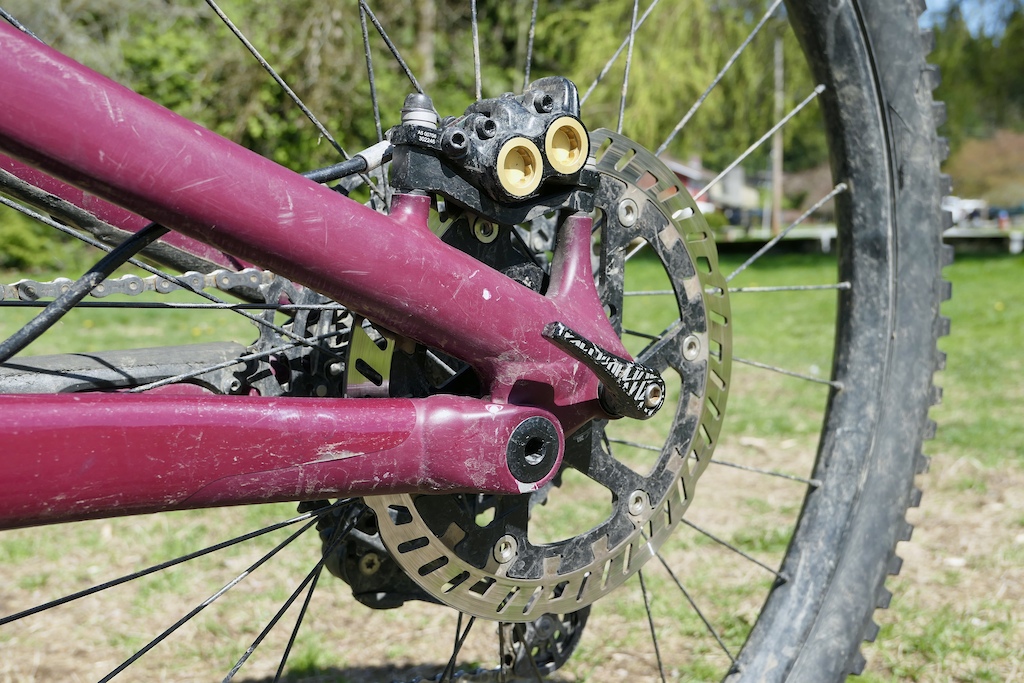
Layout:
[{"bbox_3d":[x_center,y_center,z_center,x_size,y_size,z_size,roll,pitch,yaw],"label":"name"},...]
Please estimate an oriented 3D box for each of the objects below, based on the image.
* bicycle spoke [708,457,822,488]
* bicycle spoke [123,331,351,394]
[{"bbox_3d":[0.083,0.060,0.544,0.287,0.002,0.002,15,-2,-34],"label":"bicycle spoke"},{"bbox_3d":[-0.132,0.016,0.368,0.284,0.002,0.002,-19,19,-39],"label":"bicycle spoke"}]

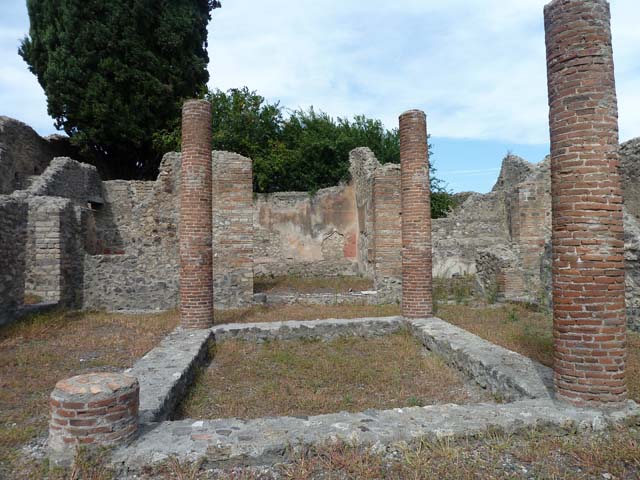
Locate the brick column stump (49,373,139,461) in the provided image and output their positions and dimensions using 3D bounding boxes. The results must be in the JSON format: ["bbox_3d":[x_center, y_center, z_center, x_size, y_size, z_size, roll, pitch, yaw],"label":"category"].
[{"bbox_3d":[-1.536,1.190,3.168,0.545,0.404,0.545,-1,-1,-7],"label":"brick column stump"}]

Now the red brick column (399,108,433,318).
[{"bbox_3d":[1.684,-0.446,8.195,0.515,3.570,0.515,-1,-1,-7],"label":"red brick column"}]

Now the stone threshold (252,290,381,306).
[{"bbox_3d":[-0.091,1.384,10.742,2.889,0.240,0.500,-1,-1,-7],"label":"stone threshold"}]

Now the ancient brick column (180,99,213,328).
[{"bbox_3d":[-2.077,-0.434,7.735,0.515,3.727,0.515,-1,-1,-7],"label":"ancient brick column"}]

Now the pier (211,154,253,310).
[{"bbox_3d":[-1.984,-0.204,10.556,0.955,3.498,0.500,-1,-1,-7],"label":"pier"}]

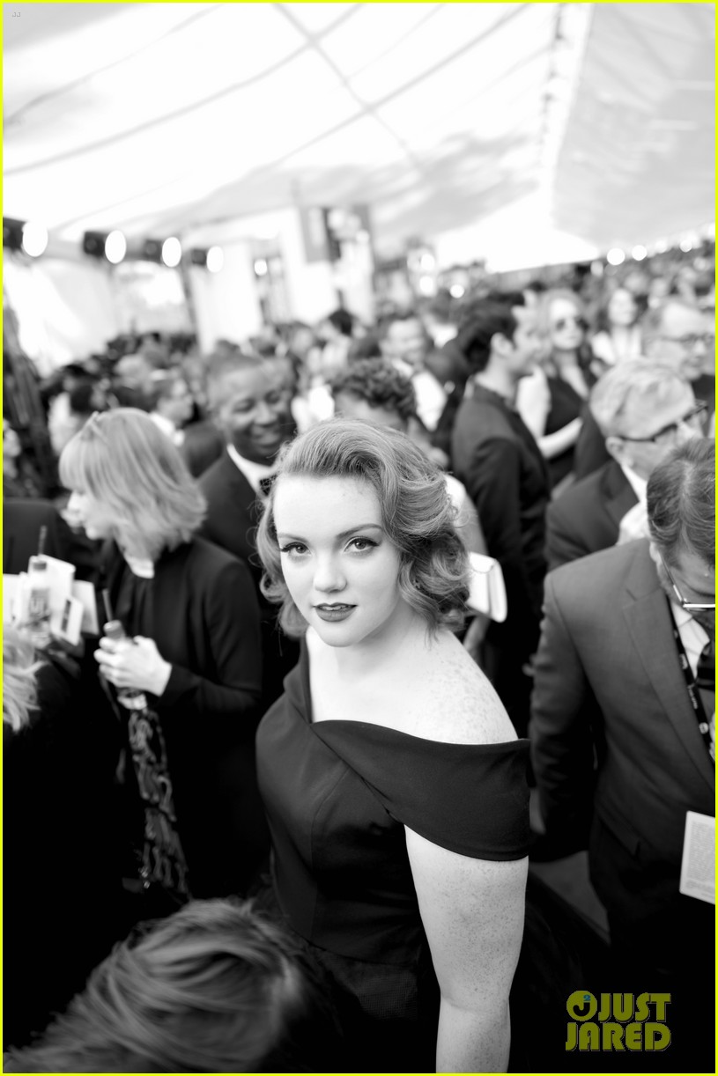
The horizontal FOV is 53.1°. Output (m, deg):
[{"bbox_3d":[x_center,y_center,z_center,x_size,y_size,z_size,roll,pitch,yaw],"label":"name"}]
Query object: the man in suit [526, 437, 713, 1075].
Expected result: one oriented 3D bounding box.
[{"bbox_3d":[0.628,0.590,1.418,0.570,1.627,0.420,-3,19,12],"label":"man in suit"}]

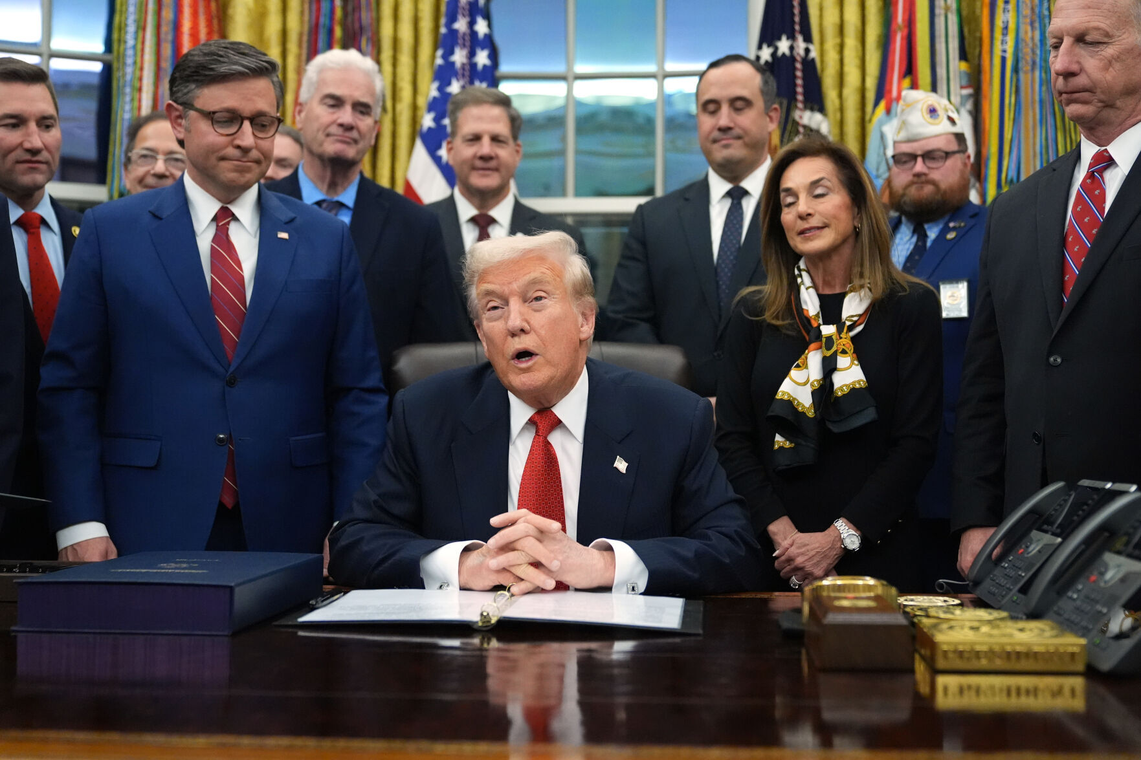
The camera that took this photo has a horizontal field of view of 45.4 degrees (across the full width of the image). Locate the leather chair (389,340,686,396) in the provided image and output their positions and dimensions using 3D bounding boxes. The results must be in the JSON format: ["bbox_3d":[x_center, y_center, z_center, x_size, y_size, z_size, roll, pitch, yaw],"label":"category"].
[{"bbox_3d":[-0.058,0.540,2.347,0.670,1.220,0.740,0,-1,2],"label":"leather chair"}]

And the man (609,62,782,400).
[{"bbox_3d":[0.354,0.251,2.895,0.540,1.830,0.380,0,-1,12],"label":"man"}]

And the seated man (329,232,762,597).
[{"bbox_3d":[-0.042,0.461,2.209,0.660,1.370,0.720,0,-1,2],"label":"seated man"}]

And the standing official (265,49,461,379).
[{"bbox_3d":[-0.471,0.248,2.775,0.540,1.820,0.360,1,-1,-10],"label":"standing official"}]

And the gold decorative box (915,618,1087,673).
[{"bbox_3d":[0.459,0.288,1.476,0.157,0.034,0.140,0,-1,3],"label":"gold decorative box"}]

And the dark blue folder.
[{"bbox_3d":[-0.526,0.279,1.816,0.281,0.060,0.365,0,-1,6],"label":"dark blue folder"}]

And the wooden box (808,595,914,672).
[{"bbox_3d":[0.311,0.276,1.490,0.098,0.058,0.155,0,-1,3],"label":"wooden box"}]

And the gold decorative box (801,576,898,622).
[{"bbox_3d":[0.341,0.280,1.663,0.120,0.058,0.130,0,-1,3],"label":"gold decorative box"}]

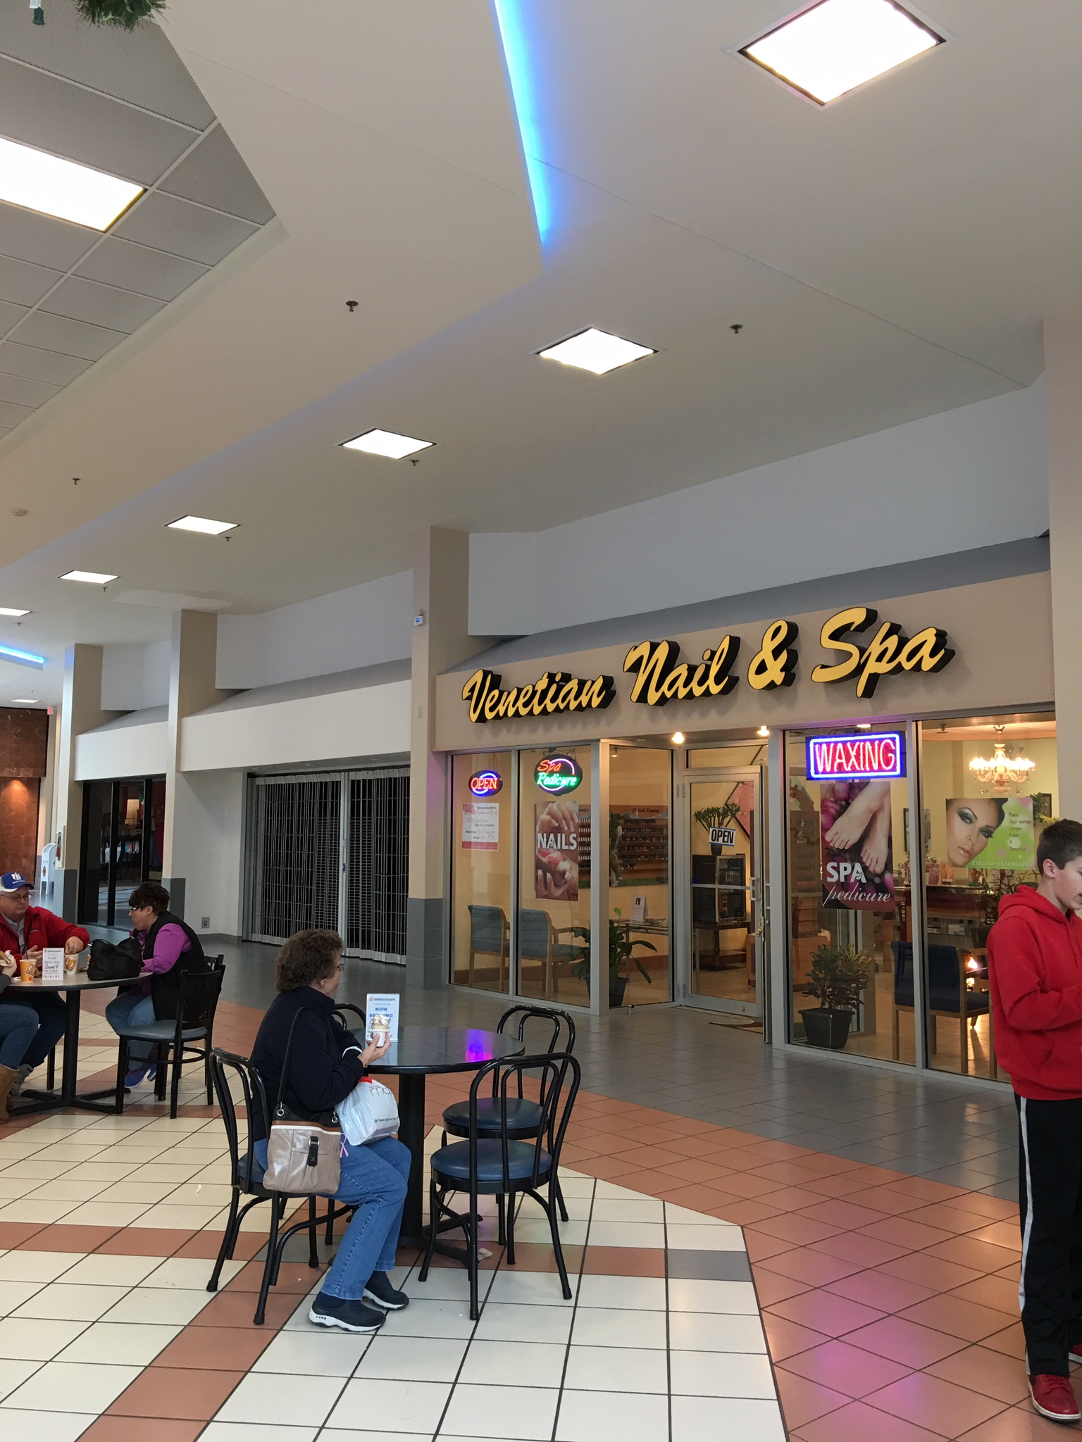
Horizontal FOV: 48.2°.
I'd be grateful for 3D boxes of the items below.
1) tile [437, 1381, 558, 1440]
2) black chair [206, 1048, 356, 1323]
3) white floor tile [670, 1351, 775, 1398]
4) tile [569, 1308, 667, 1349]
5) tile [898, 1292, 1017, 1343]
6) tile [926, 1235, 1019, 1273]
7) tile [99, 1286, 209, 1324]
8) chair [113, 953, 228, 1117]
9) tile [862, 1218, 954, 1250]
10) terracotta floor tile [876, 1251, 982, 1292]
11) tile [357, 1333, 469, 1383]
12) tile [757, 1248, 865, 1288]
[{"bbox_3d":[-0.106,1.911,3.336,0.301,0.012,0.297,0,-5,5],"label":"tile"},{"bbox_3d":[-0.876,1.575,4.256,0.470,0.850,0.420,5,-7,-38],"label":"black chair"},{"bbox_3d":[0.530,1.921,3.542,0.300,0.015,0.300,0,-6,5],"label":"white floor tile"},{"bbox_3d":[0.255,1.951,3.872,0.300,0.015,0.300,0,-6,5],"label":"tile"},{"bbox_3d":[1.383,1.988,4.014,0.298,0.012,0.298,5,-7,-39],"label":"tile"},{"bbox_3d":[1.658,2.049,4.630,0.298,0.012,0.298,5,-7,-39],"label":"tile"},{"bbox_3d":[-1.289,1.989,4.096,0.305,0.010,0.302,0,-5,5],"label":"tile"},{"bbox_3d":[-2.130,1.828,6.993,0.460,0.820,0.420,-1,-6,18],"label":"chair"},{"bbox_3d":[1.454,2.055,4.821,0.297,0.015,0.297,5,-7,-39],"label":"tile"},{"bbox_3d":[1.425,2.025,4.433,0.299,0.010,0.299,5,-7,-39],"label":"terracotta floor tile"},{"bbox_3d":[-0.385,1.931,3.655,0.299,0.010,0.299,0,-6,5],"label":"tile"},{"bbox_3d":[0.989,2.013,4.440,0.297,0.015,0.297,5,-7,-39],"label":"tile"}]

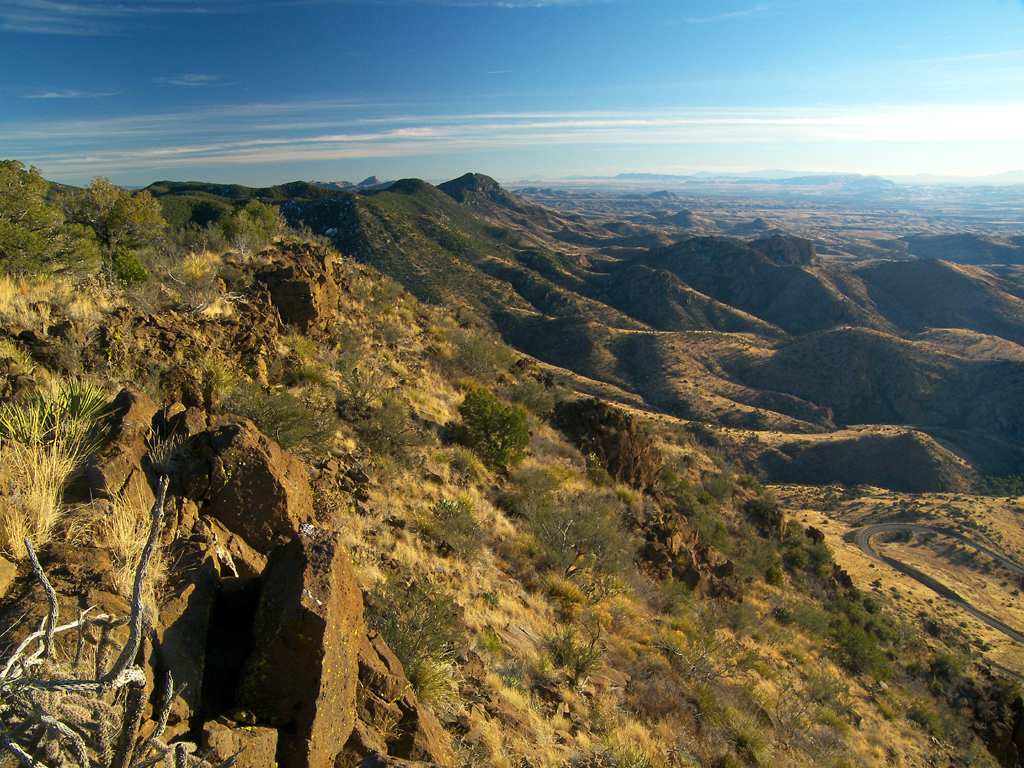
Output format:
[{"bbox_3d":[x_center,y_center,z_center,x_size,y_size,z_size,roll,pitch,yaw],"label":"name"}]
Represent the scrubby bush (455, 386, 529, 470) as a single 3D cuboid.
[{"bbox_3d":[-0.635,1.379,22.000,2.220,2.660,2.070,0,17,-2],"label":"scrubby bush"}]

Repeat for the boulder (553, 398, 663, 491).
[{"bbox_3d":[4.842,3.068,36.000,5.580,4.710,4.180,2,16,8],"label":"boulder"}]

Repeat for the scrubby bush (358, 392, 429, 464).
[{"bbox_3d":[-3.227,1.222,19.500,1.980,1.990,1.880,-3,16,-10],"label":"scrubby bush"}]

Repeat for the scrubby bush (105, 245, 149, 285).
[{"bbox_3d":[-14.080,-4.376,26.000,1.570,1.440,1.460,-8,19,-27],"label":"scrubby bush"}]

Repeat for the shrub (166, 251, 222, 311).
[{"bbox_3d":[-9.000,-2.887,20.000,1.530,1.730,1.420,-7,18,-23],"label":"shrub"}]

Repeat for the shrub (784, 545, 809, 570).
[{"bbox_3d":[19.234,11.730,48.000,1.570,1.770,1.460,8,18,23],"label":"shrub"}]

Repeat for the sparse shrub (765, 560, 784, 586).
[{"bbox_3d":[11.831,8.541,32.000,0.900,1.190,0.900,7,17,22],"label":"sparse shrub"}]

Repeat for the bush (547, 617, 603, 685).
[{"bbox_3d":[1.232,5.255,14.000,1.100,1.330,1.100,2,16,6],"label":"bush"}]

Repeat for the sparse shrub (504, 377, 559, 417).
[{"bbox_3d":[0.796,0.511,29.000,2.250,1.580,2.090,1,17,2],"label":"sparse shrub"}]

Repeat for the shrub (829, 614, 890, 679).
[{"bbox_3d":[13.704,10.431,28.000,2.370,2.430,2.210,10,19,29],"label":"shrub"}]

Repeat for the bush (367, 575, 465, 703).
[{"bbox_3d":[-1.083,2.678,7.500,1.180,1.390,1.100,-2,17,-9],"label":"bush"}]

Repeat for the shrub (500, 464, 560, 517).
[{"bbox_3d":[0.586,3.407,22.500,1.900,1.670,1.810,0,16,2],"label":"shrub"}]

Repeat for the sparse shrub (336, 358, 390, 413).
[{"bbox_3d":[-3.556,0.036,17.000,1.320,1.400,1.220,-3,17,-12],"label":"sparse shrub"}]

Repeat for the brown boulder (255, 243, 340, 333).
[{"bbox_3d":[-7.553,-3.398,25.000,3.030,3.150,2.570,-5,17,-16],"label":"brown boulder"}]

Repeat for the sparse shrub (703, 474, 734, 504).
[{"bbox_3d":[12.215,6.123,42.000,1.890,1.750,1.800,5,17,17],"label":"sparse shrub"}]

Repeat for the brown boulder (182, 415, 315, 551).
[{"bbox_3d":[-2.227,0.832,6.000,1.120,1.150,1.060,-6,17,-21],"label":"brown boulder"}]

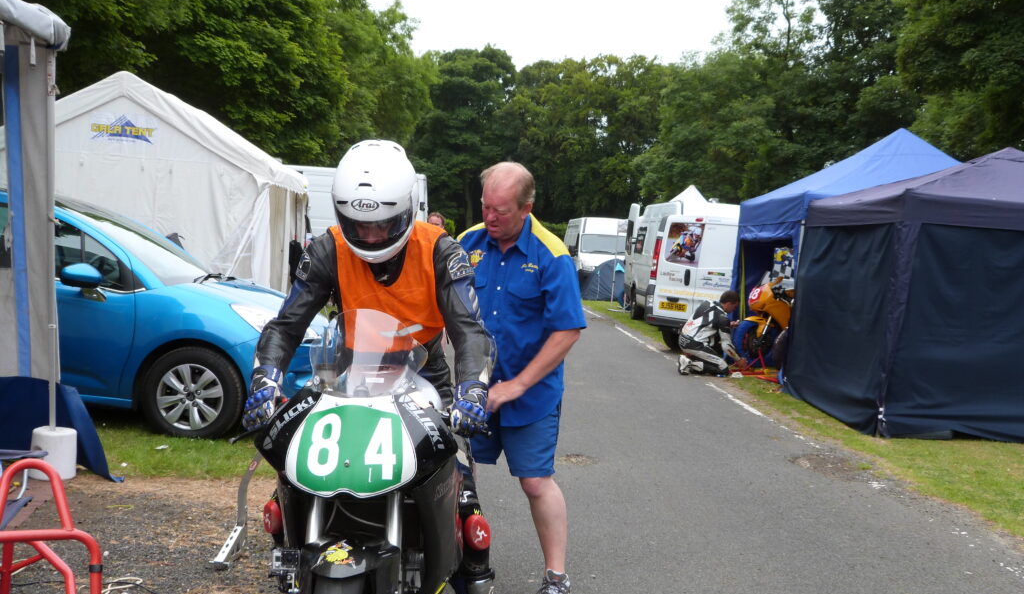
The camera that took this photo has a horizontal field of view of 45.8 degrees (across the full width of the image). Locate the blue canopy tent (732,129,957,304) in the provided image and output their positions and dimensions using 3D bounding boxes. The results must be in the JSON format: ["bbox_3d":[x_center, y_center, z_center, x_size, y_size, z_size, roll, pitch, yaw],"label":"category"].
[{"bbox_3d":[4.756,-0.527,15.280,3.000,3.160,3.000,3,2,-3],"label":"blue canopy tent"}]

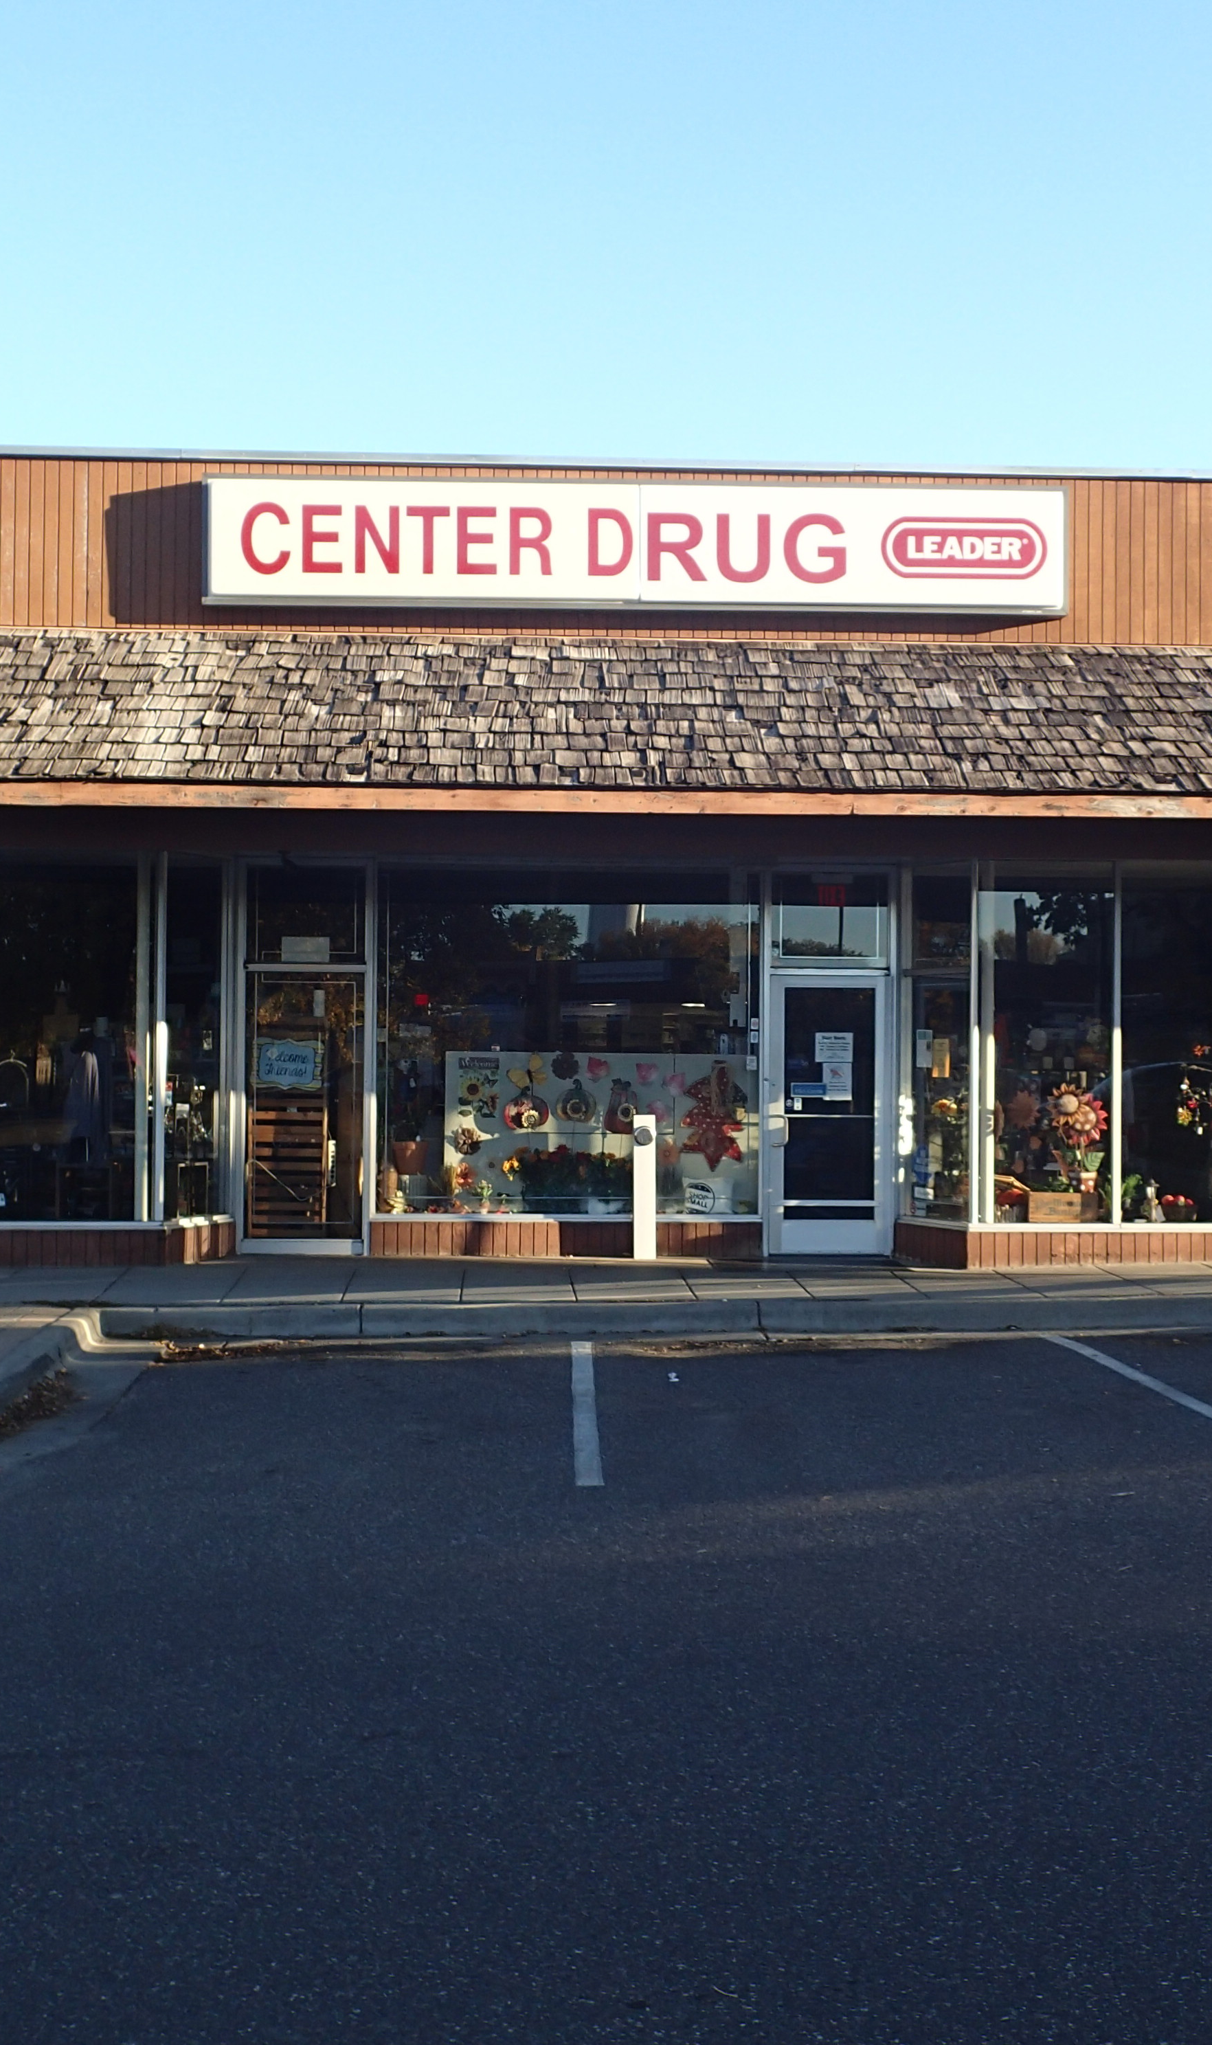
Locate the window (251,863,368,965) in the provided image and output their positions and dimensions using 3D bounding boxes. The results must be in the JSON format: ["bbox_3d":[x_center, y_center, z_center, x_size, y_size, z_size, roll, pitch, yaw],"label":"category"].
[{"bbox_3d":[-2.277,-0.817,16.807,0.870,0.778,0.080,0,-1,-3],"label":"window"}]

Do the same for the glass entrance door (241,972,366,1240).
[{"bbox_3d":[-2.290,0.683,16.786,0.933,2.126,0.080,0,-1,-3],"label":"glass entrance door"}]

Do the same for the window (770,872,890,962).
[{"bbox_3d":[1.728,-0.811,17.010,0.924,0.722,0.080,0,-1,-3],"label":"window"}]

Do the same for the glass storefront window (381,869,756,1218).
[{"bbox_3d":[-0.281,0.162,16.895,2.866,2.653,0.080,0,-1,-3],"label":"glass storefront window"}]

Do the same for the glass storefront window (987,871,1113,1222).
[{"bbox_3d":[3.265,0.171,16.224,0.933,2.579,0.080,0,-1,-3],"label":"glass storefront window"}]

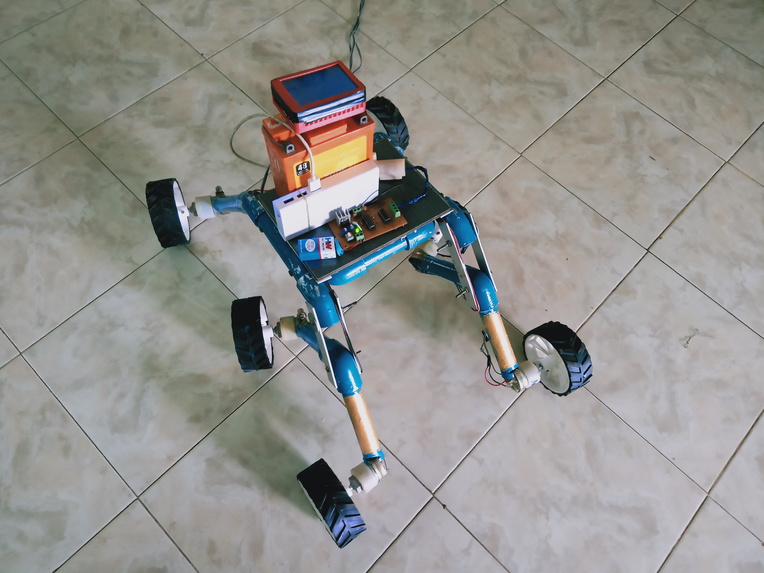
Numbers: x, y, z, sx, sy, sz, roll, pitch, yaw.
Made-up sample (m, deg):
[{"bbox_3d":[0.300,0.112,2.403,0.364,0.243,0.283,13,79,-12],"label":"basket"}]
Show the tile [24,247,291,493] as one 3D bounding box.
[{"bbox_3d":[-0.354,0.113,0.920,0.300,0.009,0.300,42,69,15],"label":"tile"}]

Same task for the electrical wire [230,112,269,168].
[{"bbox_3d":[-0.156,-0.176,0.691,0.045,0.080,0.036,-28,70,-17],"label":"electrical wire"}]

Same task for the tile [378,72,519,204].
[{"bbox_3d":[0.068,-0.266,1.135,0.300,0.009,0.300,42,69,15],"label":"tile"}]

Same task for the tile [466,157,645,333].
[{"bbox_3d":[0.284,-0.068,1.059,0.300,0.009,0.300,42,69,15],"label":"tile"}]

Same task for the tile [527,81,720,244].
[{"bbox_3d":[0.495,-0.258,1.167,0.300,0.009,0.300,42,69,15],"label":"tile"}]

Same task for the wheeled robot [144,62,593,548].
[{"bbox_3d":[-0.034,-0.067,0.804,0.468,0.403,0.660,-28,70,-17],"label":"wheeled robot"}]

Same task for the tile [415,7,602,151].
[{"bbox_3d":[0.279,-0.456,1.243,0.300,0.009,0.300,42,69,15],"label":"tile"}]

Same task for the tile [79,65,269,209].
[{"bbox_3d":[-0.359,-0.275,1.104,0.300,0.009,0.300,42,69,15],"label":"tile"}]

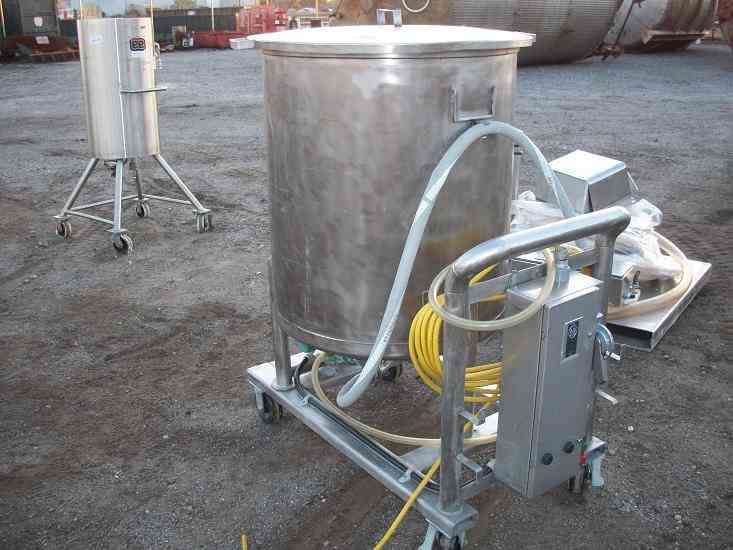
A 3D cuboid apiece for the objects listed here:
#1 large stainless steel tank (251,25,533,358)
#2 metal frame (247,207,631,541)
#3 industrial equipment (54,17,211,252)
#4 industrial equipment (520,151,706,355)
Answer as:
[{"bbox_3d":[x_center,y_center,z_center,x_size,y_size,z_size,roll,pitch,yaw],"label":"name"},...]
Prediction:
[{"bbox_3d":[0.086,-0.349,2.672,0.970,1.030,0.970,0,19,0],"label":"large stainless steel tank"},{"bbox_3d":[0.201,0.224,2.694,0.730,1.040,1.378,-14,23,-34],"label":"metal frame"},{"bbox_3d":[-1.892,-1.130,5.769,0.850,1.650,0.850,15,24,37],"label":"industrial equipment"},{"bbox_3d":[1.438,-0.268,4.464,1.000,0.820,1.350,12,23,33],"label":"industrial equipment"}]

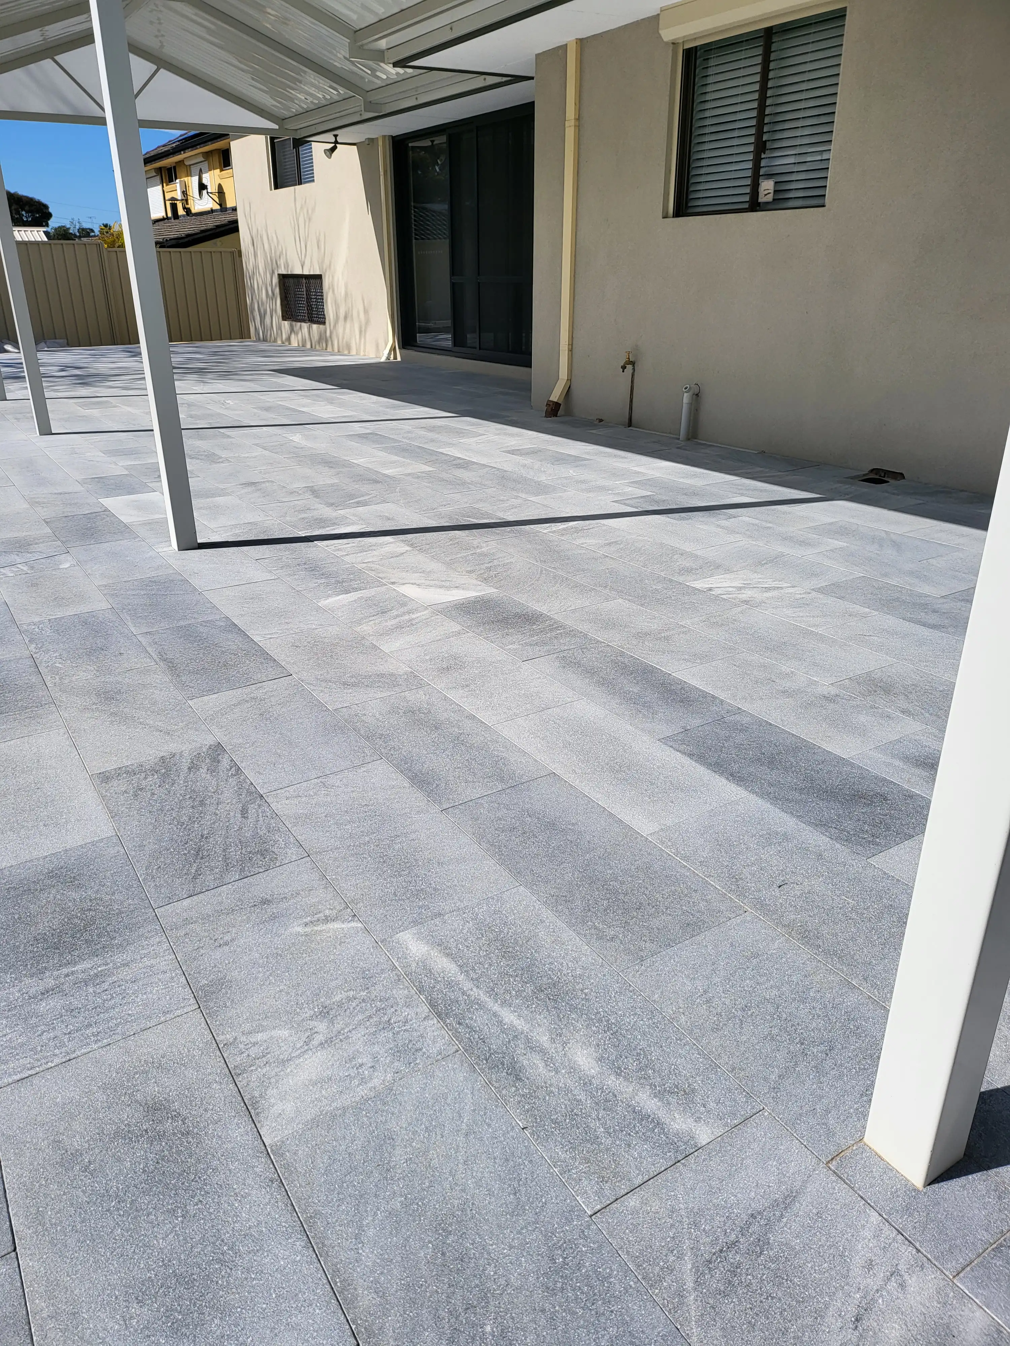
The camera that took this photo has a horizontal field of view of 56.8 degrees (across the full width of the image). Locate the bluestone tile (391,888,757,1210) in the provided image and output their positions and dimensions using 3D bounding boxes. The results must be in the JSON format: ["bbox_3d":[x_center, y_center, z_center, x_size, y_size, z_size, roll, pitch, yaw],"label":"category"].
[{"bbox_3d":[0.073,0.550,1.470,0.300,0.020,0.601,-15,27,-29],"label":"bluestone tile"}]

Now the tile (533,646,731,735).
[{"bbox_3d":[0.343,0.046,2.612,0.300,0.024,0.600,-15,27,-29],"label":"tile"}]

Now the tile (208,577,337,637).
[{"bbox_3d":[-0.823,-0.223,3.269,0.300,0.020,0.601,-15,27,-29],"label":"tile"}]

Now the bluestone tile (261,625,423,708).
[{"bbox_3d":[-0.497,-0.024,2.802,0.300,0.020,0.601,-15,27,-29],"label":"bluestone tile"}]

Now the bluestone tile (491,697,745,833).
[{"bbox_3d":[0.255,0.214,2.235,0.300,0.020,0.601,-15,27,-29],"label":"bluestone tile"}]

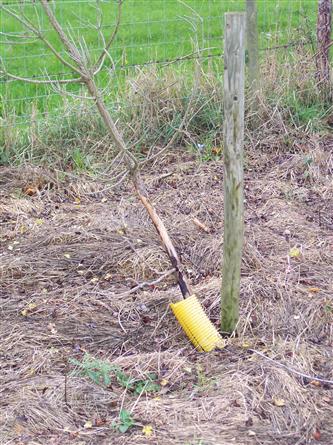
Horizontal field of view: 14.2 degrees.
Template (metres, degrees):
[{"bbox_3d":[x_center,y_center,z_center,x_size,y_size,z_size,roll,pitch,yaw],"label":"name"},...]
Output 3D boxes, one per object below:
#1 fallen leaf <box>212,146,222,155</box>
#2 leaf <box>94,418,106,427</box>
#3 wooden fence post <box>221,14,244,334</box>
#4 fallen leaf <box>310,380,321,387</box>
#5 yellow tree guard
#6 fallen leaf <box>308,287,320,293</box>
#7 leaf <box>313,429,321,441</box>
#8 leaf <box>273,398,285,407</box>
[{"bbox_3d":[0.333,-0.470,8.714,0.063,0.040,0.050,0,15,0],"label":"fallen leaf"},{"bbox_3d":[-0.218,0.660,4.405,0.038,0.014,0.035,0,15,0],"label":"leaf"},{"bbox_3d":[0.255,-0.174,5.138,0.074,1.260,0.074,1,15,6],"label":"wooden fence post"},{"bbox_3d":[0.530,0.572,4.748,0.035,0.011,0.030,0,15,0],"label":"fallen leaf"},{"bbox_3d":[0.119,0.396,5.170,0.102,0.222,0.102,-29,2,15],"label":"yellow tree guard"},{"bbox_3d":[0.645,0.292,5.826,0.051,0.013,0.042,0,15,0],"label":"fallen leaf"},{"bbox_3d":[0.483,0.683,4.302,0.025,0.021,0.045,0,15,0],"label":"leaf"},{"bbox_3d":[0.383,0.616,4.572,0.040,0.015,0.035,0,15,0],"label":"leaf"}]

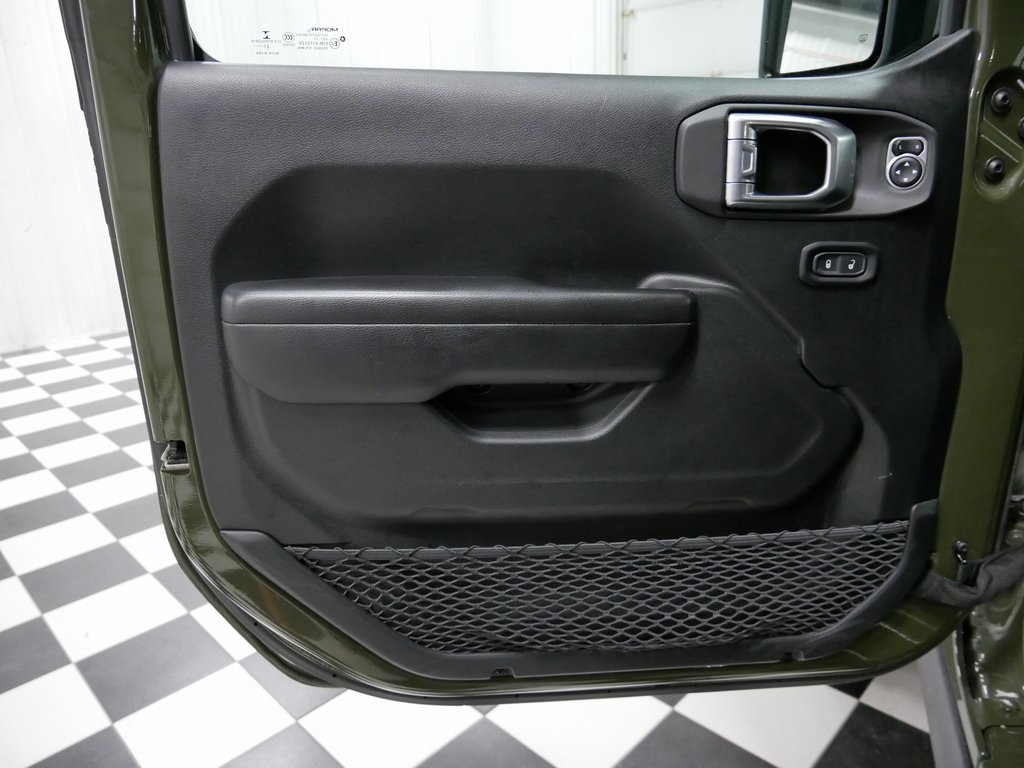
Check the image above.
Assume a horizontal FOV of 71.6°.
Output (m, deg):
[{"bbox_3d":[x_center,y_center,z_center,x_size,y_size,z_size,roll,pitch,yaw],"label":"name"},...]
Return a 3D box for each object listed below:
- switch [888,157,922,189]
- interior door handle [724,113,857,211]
[{"bbox_3d":[0.429,-0.231,0.774,0.034,0.034,0.013,-1,18,4],"label":"switch"},{"bbox_3d":[0.297,-0.238,0.763,0.133,0.097,0.035,-4,18,-5],"label":"interior door handle"}]

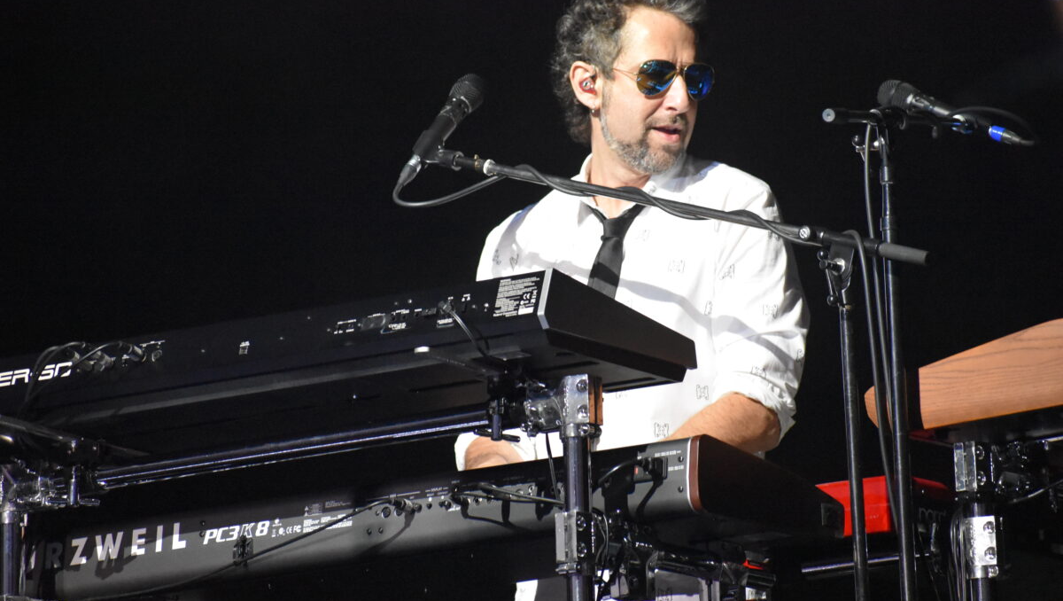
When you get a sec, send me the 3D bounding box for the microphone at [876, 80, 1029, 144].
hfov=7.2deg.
[{"bbox_3d":[0.652,-0.283,13.000,0.250,0.055,0.050,18,-3,14],"label":"microphone"}]

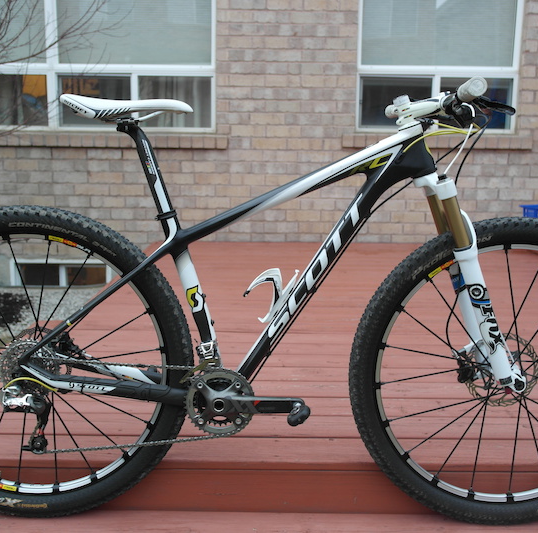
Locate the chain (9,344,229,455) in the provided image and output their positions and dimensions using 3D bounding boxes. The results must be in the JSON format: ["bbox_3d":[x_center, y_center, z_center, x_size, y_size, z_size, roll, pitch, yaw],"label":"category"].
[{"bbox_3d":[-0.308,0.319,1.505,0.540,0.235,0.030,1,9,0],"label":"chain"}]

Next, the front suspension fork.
[{"bbox_3d":[0.444,0.035,1.506,0.105,0.514,0.170,-19,9,3],"label":"front suspension fork"}]

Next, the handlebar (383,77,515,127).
[{"bbox_3d":[0.392,-0.334,1.447,0.150,0.082,0.710,1,9,0],"label":"handlebar"}]

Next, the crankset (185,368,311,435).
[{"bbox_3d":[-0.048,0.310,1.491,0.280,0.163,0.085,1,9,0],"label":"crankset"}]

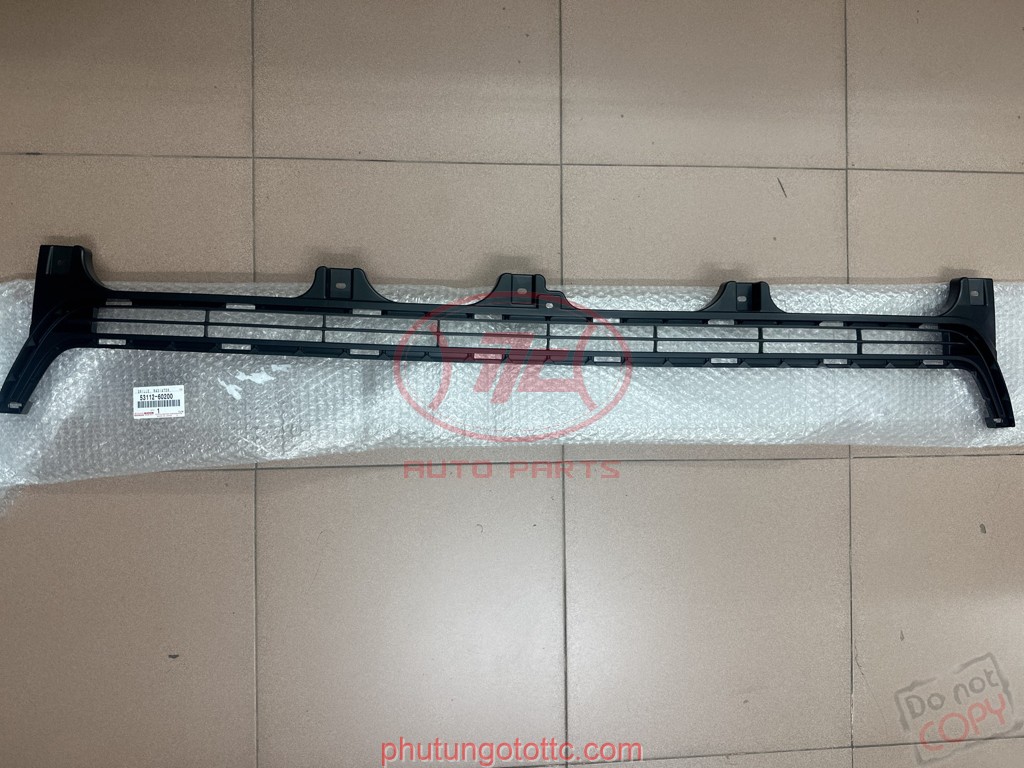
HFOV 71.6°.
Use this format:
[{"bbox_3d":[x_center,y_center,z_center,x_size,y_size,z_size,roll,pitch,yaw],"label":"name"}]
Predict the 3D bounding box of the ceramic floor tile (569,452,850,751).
[{"bbox_3d":[0.270,0.304,0.969,0.398,0.010,0.398,0,90,-5],"label":"ceramic floor tile"}]

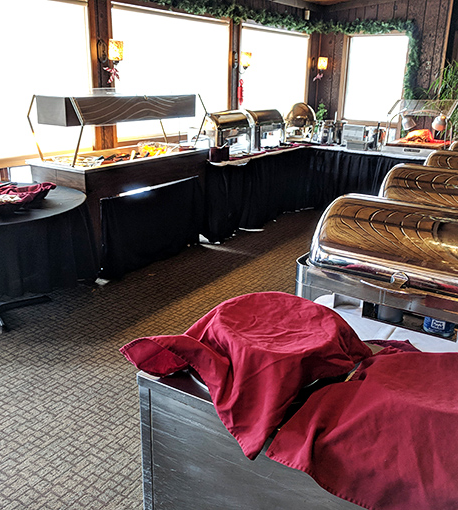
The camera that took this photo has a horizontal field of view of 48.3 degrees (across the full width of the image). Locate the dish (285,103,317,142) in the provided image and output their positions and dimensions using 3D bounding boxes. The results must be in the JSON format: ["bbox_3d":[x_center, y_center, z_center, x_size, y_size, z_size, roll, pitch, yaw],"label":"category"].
[{"bbox_3d":[0.804,-1.677,6.461,0.420,0.450,0.440,1,20,-1],"label":"dish"}]

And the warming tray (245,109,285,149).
[{"bbox_3d":[0.288,-1.443,5.773,0.470,0.440,0.650,13,23,30],"label":"warming tray"}]

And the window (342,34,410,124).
[{"bbox_3d":[2.110,-2.543,7.419,0.930,1.220,0.100,13,23,30],"label":"window"}]

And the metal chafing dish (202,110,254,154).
[{"bbox_3d":[-0.128,-1.235,5.153,0.470,0.440,0.650,13,23,30],"label":"metal chafing dish"}]

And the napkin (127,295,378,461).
[{"bbox_3d":[0.057,0.250,1.290,0.550,0.240,0.450,13,23,30],"label":"napkin"}]

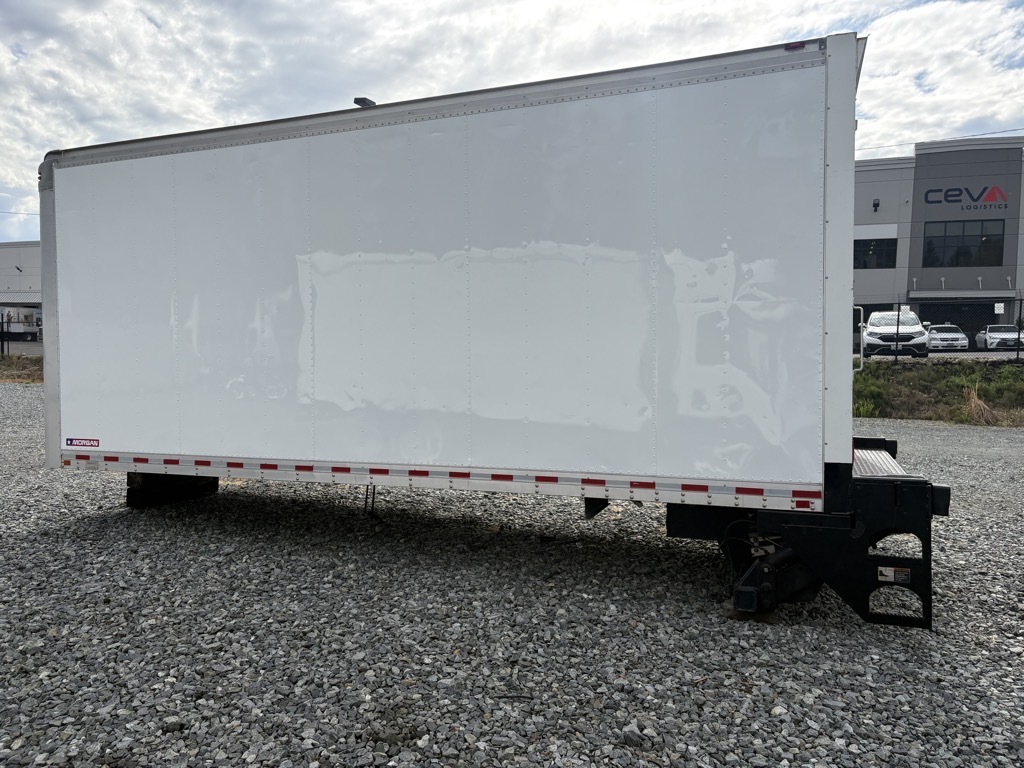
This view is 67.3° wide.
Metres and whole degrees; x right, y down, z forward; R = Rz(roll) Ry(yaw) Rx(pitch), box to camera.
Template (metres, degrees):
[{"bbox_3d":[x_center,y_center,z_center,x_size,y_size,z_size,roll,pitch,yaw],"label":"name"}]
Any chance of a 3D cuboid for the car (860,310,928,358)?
[{"bbox_3d":[12.700,-1.550,25.550,1.870,1.680,4.600,2,4,24],"label":"car"}]

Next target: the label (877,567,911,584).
[{"bbox_3d":[2.045,1.021,4.110,0.156,0.077,0.004,1,2,21],"label":"label"}]

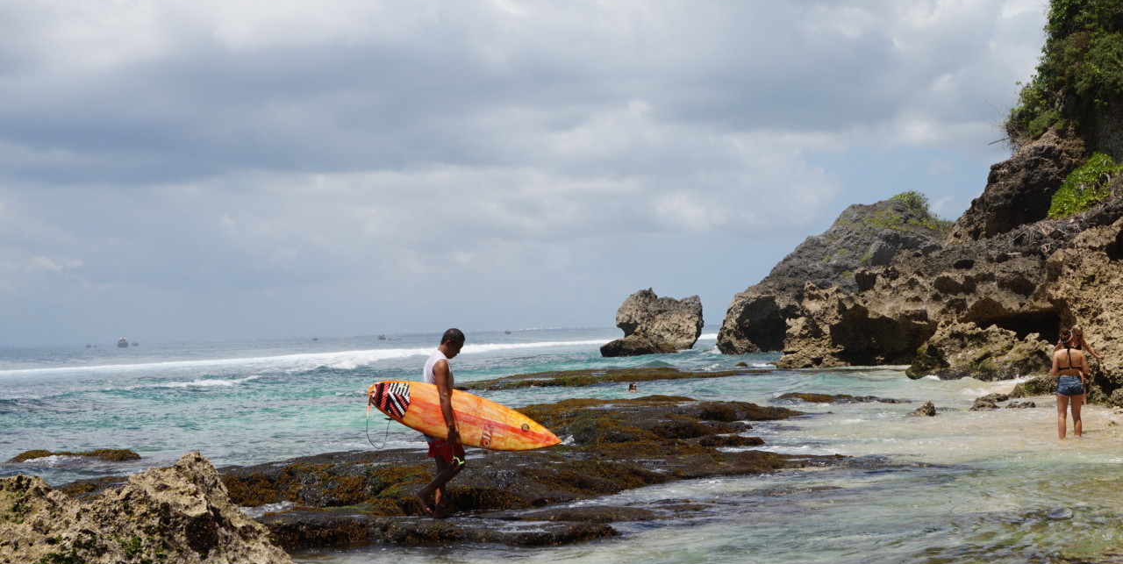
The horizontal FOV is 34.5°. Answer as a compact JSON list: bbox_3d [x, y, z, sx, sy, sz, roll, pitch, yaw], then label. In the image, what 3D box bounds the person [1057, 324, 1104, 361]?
[{"bbox_3d":[8.442,1.366,29.500,0.800,1.380,0.500,-2,-2,14],"label":"person"}]

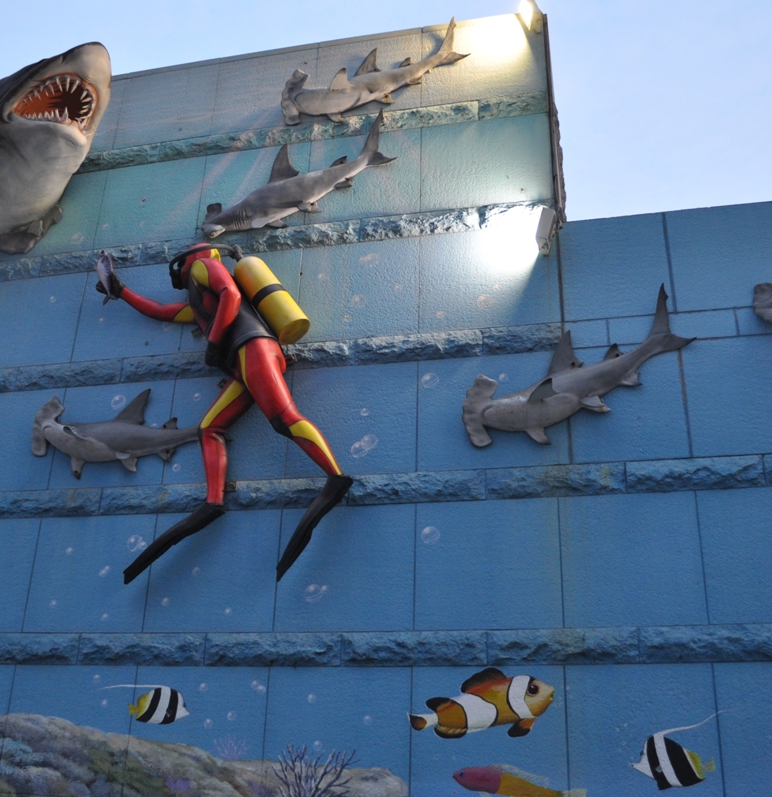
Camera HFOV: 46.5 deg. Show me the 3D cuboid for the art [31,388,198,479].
[{"bbox_3d":[-1.343,0.180,4.765,1.133,0.489,0.260,-4,-25,11],"label":"art"}]

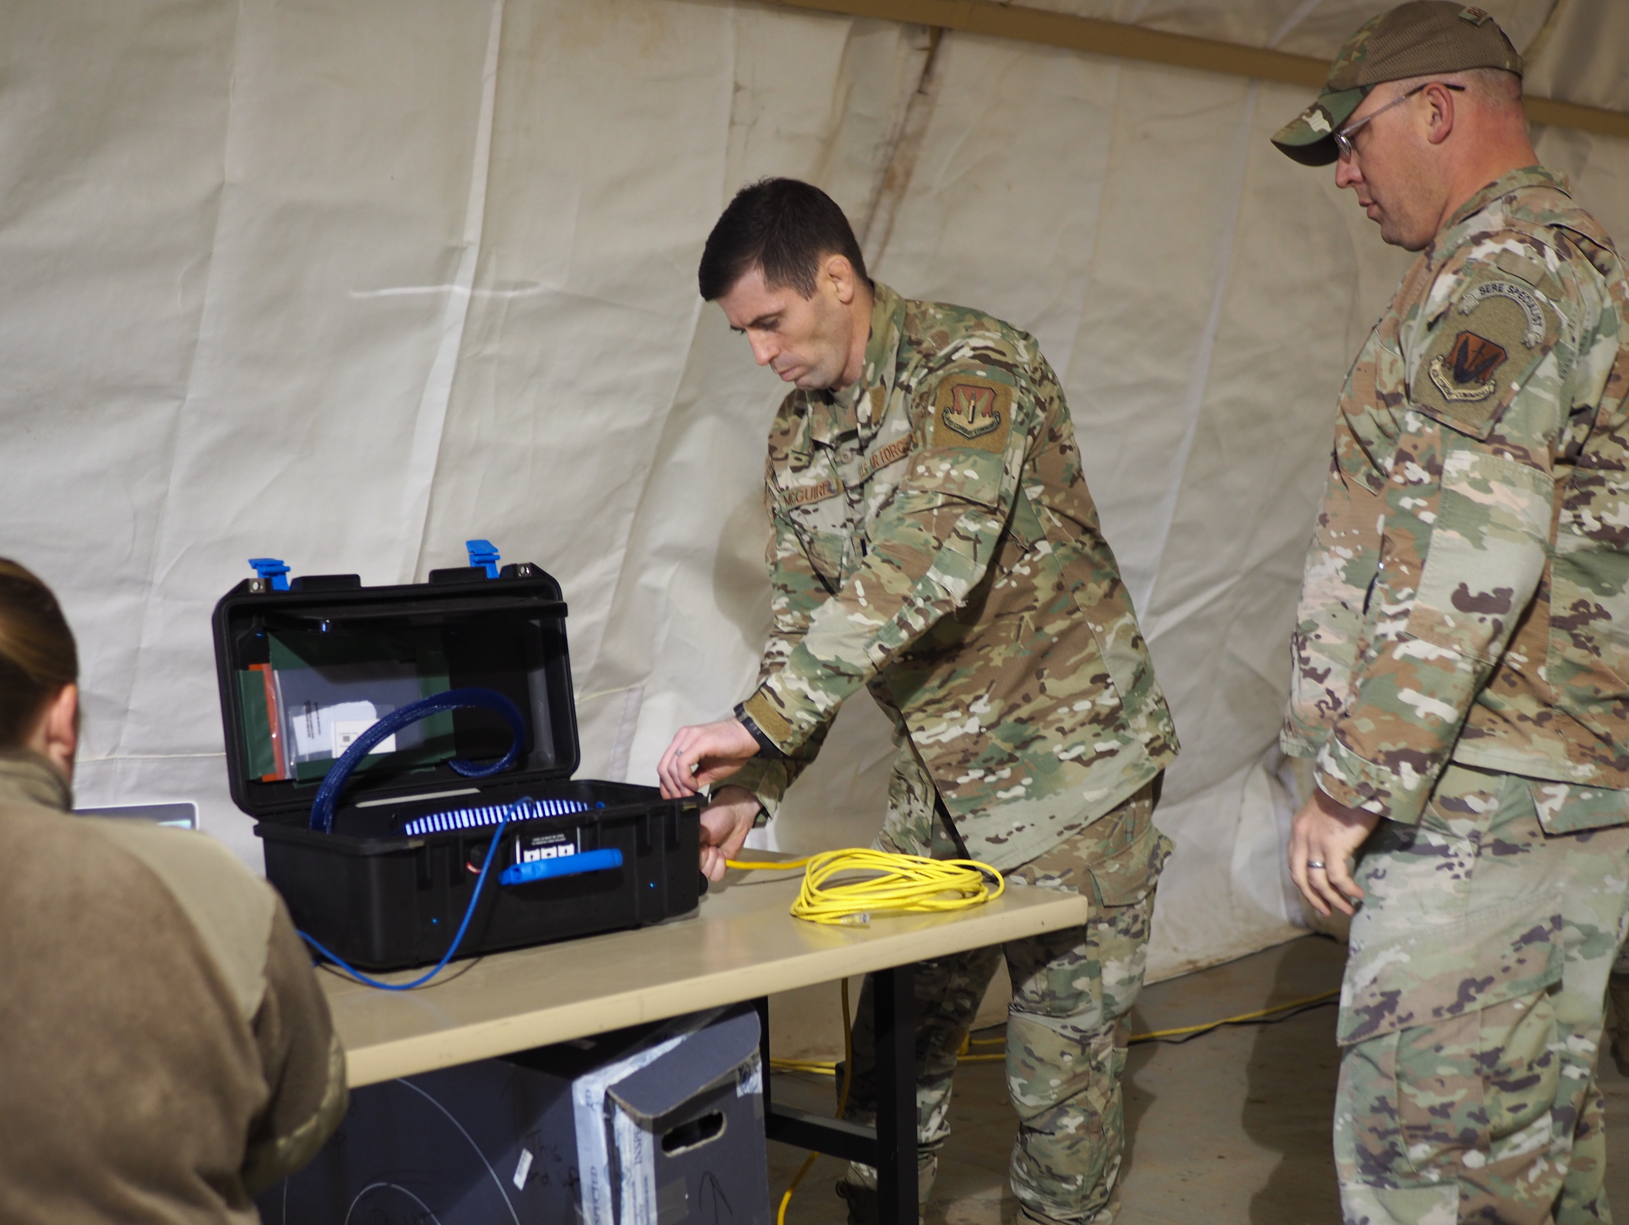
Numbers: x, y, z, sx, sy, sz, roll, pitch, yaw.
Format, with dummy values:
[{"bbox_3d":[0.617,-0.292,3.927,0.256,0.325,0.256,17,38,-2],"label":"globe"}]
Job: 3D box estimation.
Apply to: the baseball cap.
[{"bbox_3d":[0.608,-0.574,2.500,0.273,0.132,0.170,-16,0,12],"label":"baseball cap"}]

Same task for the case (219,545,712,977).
[{"bbox_3d":[-0.424,0.163,2.933,0.387,0.459,0.547,2,4,45],"label":"case"}]

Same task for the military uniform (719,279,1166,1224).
[{"bbox_3d":[0.086,0.236,3.436,0.555,1.396,0.703,2,4,45],"label":"military uniform"}]

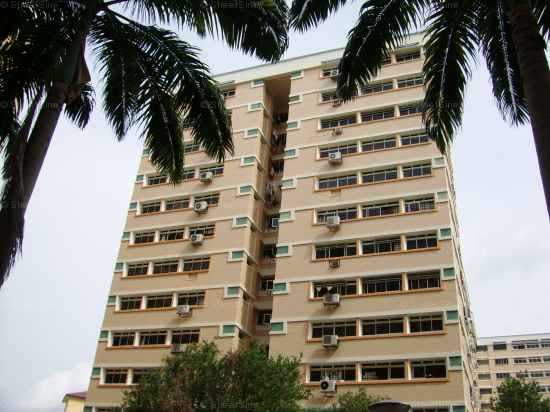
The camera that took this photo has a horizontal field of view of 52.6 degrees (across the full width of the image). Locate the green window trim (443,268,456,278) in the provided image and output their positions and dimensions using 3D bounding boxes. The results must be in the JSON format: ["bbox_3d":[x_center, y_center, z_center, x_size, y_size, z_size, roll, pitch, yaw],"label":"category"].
[{"bbox_3d":[10.192,3.903,32.499,0.640,0.540,0.100,-7,-33,20],"label":"green window trim"}]

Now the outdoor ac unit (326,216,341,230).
[{"bbox_3d":[4.034,1.114,38.341,0.850,0.680,0.340,-8,-32,21],"label":"outdoor ac unit"}]

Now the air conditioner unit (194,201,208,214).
[{"bbox_3d":[-5.806,-0.010,43.615,0.920,0.650,0.350,-8,-33,20],"label":"air conditioner unit"}]

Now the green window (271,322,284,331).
[{"bbox_3d":[0.148,7.959,36.610,0.880,0.550,0.100,-7,-33,20],"label":"green window"}]

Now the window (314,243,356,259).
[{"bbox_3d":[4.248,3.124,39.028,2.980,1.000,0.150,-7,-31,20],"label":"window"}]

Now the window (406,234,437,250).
[{"bbox_3d":[9.213,2.262,34.772,1.940,1.100,0.100,-7,-33,20],"label":"window"}]

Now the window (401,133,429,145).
[{"bbox_3d":[10.028,-4.676,39.890,1.930,1.130,0.150,-8,-32,21],"label":"window"}]

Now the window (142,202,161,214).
[{"bbox_3d":[-9.910,0.256,44.617,1.930,1.020,0.140,-7,-33,20],"label":"window"}]

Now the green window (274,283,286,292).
[{"bbox_3d":[0.352,5.313,36.056,0.820,0.570,0.100,-7,-33,20],"label":"green window"}]

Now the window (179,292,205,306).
[{"bbox_3d":[-5.995,6.944,40.600,2.380,1.150,0.150,-8,-33,20],"label":"window"}]

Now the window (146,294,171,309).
[{"bbox_3d":[-8.191,6.857,39.671,2.180,1.060,0.140,-7,-33,20],"label":"window"}]

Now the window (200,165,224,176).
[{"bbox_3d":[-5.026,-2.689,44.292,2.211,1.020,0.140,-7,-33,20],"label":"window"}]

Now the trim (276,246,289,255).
[{"bbox_3d":[0.515,3.091,39.201,0.880,0.600,0.100,-8,-32,21],"label":"trim"}]

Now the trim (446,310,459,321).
[{"bbox_3d":[10.480,6.464,32.763,0.700,0.570,0.120,-8,-33,20],"label":"trim"}]

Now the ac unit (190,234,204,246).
[{"bbox_3d":[-5.930,2.568,42.276,0.830,0.630,0.330,-7,-33,20],"label":"ac unit"}]

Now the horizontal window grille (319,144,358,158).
[{"bbox_3d":[4.685,-3.931,40.804,2.820,1.180,0.100,-7,-33,20],"label":"horizontal window grille"}]

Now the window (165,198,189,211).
[{"bbox_3d":[-8.140,-0.038,45.770,2.270,1.130,0.150,-8,-32,21],"label":"window"}]

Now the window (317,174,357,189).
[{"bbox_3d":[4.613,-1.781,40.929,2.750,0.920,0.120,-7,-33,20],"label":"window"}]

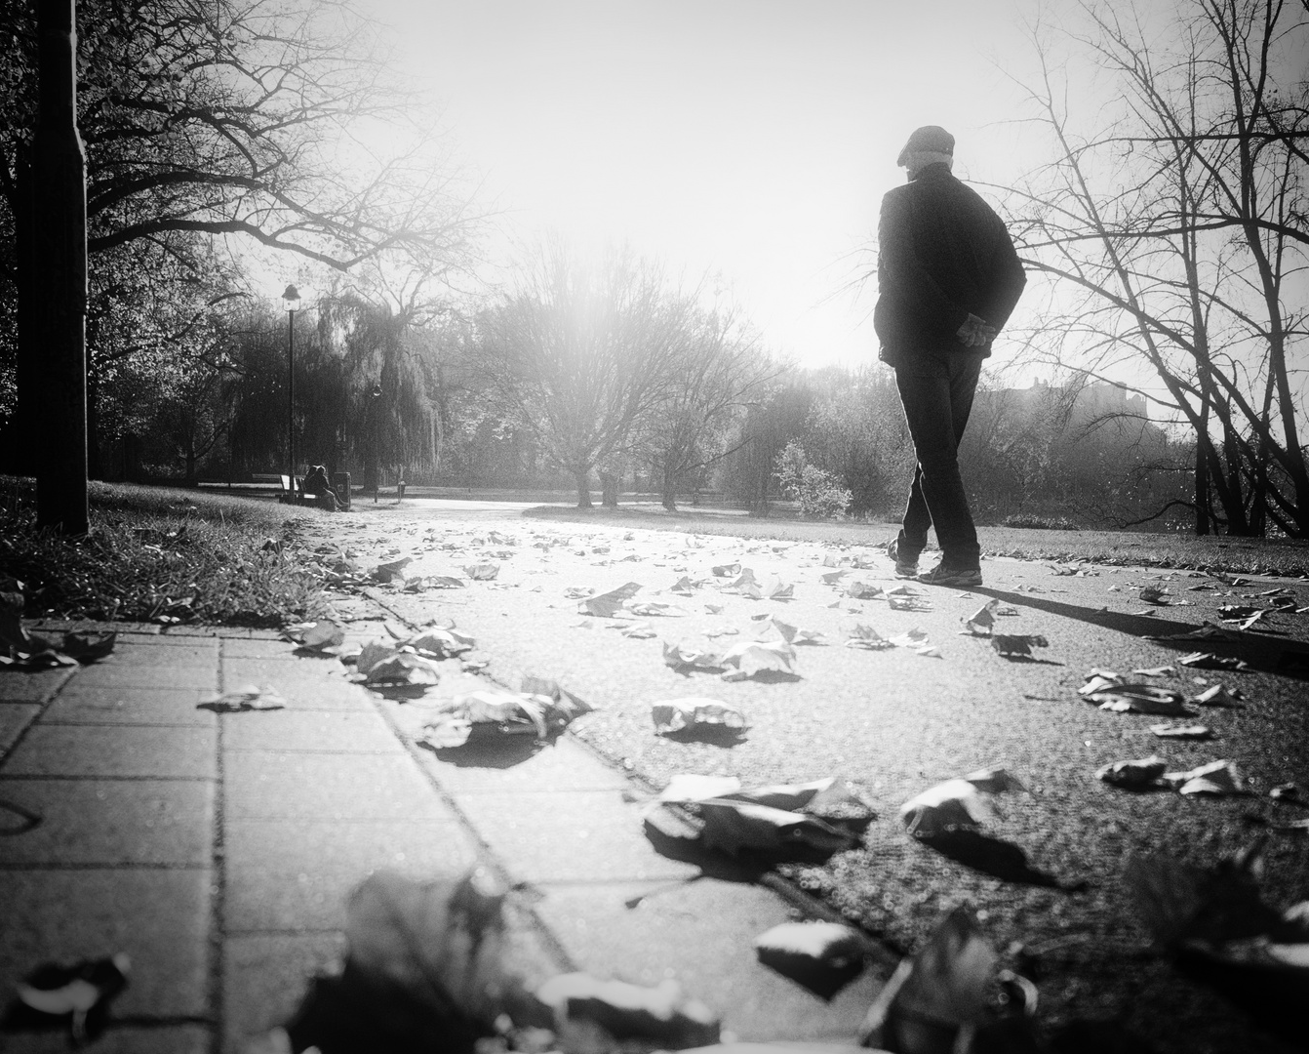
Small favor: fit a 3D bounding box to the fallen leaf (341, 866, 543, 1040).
[{"bbox_3d":[-0.118,0.234,0.661,0.112,0.059,0.100,0,1,-10],"label":"fallen leaf"}]

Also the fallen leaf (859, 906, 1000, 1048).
[{"bbox_3d":[0.116,0.190,0.500,0.054,0.046,0.045,2,1,13],"label":"fallen leaf"}]

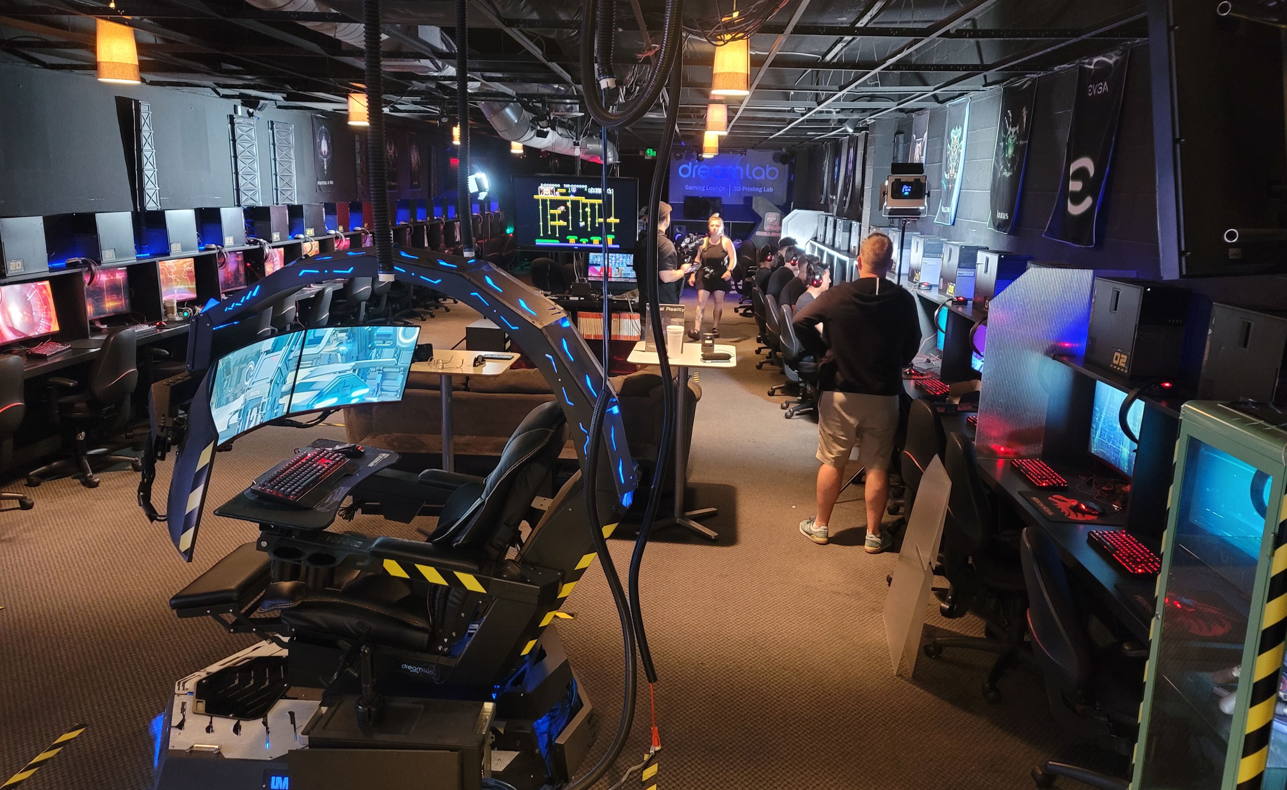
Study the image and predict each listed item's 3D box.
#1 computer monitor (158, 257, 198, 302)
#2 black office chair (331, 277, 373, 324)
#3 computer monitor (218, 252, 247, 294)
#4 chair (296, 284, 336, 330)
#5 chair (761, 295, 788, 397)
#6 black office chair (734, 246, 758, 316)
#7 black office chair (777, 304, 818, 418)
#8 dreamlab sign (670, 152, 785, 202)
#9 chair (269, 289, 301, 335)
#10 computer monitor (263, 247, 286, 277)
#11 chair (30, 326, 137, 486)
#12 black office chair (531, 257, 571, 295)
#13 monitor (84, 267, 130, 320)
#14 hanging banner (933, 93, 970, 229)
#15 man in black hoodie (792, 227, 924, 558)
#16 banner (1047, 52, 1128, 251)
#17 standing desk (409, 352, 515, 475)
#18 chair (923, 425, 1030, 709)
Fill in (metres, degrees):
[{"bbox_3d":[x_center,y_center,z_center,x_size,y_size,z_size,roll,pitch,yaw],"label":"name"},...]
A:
[{"bbox_3d":[-3.991,-0.978,7.947,0.050,0.345,0.550,2,13,3],"label":"computer monitor"},{"bbox_3d":[-3.761,-1.093,11.442,0.680,1.020,0.640,7,14,23],"label":"black office chair"},{"bbox_3d":[-3.942,-1.182,8.842,0.050,0.345,0.550,2,13,3],"label":"computer monitor"},{"bbox_3d":[-3.416,-0.547,9.033,0.680,1.020,0.640,3,13,8],"label":"chair"},{"bbox_3d":[1.527,-0.488,9.197,0.680,1.020,0.640,0,13,-7],"label":"chair"},{"bbox_3d":[1.866,-1.915,15.478,0.680,1.080,0.650,-8,16,-36],"label":"black office chair"},{"bbox_3d":[1.568,-0.323,8.463,0.680,1.020,0.650,0,13,-3],"label":"black office chair"},{"bbox_3d":[1.662,-4.213,18.053,2.300,1.000,0.060,2,13,3],"label":"dreamlab sign"},{"bbox_3d":[-3.636,-0.618,8.769,0.640,1.000,0.620,2,13,3],"label":"chair"},{"bbox_3d":[-3.892,-1.385,9.738,0.050,0.345,0.550,2,13,3],"label":"computer monitor"},{"bbox_3d":[-3.799,0.050,6.303,0.660,1.030,0.640,3,13,7],"label":"chair"},{"bbox_3d":[-1.183,-1.221,11.701,0.600,1.000,0.620,-2,13,-14],"label":"black office chair"},{"bbox_3d":[-4.044,-0.764,6.981,0.050,0.345,0.550,2,13,3],"label":"monitor"},{"bbox_3d":[2.295,-1.732,6.997,0.090,0.900,0.610,2,13,3],"label":"hanging banner"},{"bbox_3d":[1.143,-0.014,5.069,0.670,1.740,0.400,3,13,5],"label":"man in black hoodie"},{"bbox_3d":[2.182,-1.195,4.667,0.100,0.900,0.570,2,13,3],"label":"banner"},{"bbox_3d":[-1.060,0.322,5.277,0.690,1.050,0.620,2,13,3],"label":"standing desk"},{"bbox_3d":[1.532,0.659,3.762,0.680,1.020,0.630,2,13,0],"label":"chair"}]

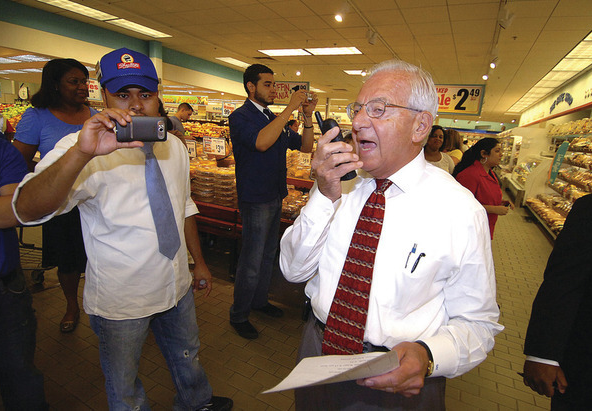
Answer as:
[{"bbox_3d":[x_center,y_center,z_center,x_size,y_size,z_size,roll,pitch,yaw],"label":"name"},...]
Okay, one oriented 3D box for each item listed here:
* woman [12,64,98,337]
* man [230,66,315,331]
[{"bbox_3d":[-1.419,-0.001,2.019,0.520,1.760,0.360,-7,19,-40],"label":"woman"},{"bbox_3d":[-0.180,0.031,2.150,0.580,1.850,0.480,13,16,27],"label":"man"}]

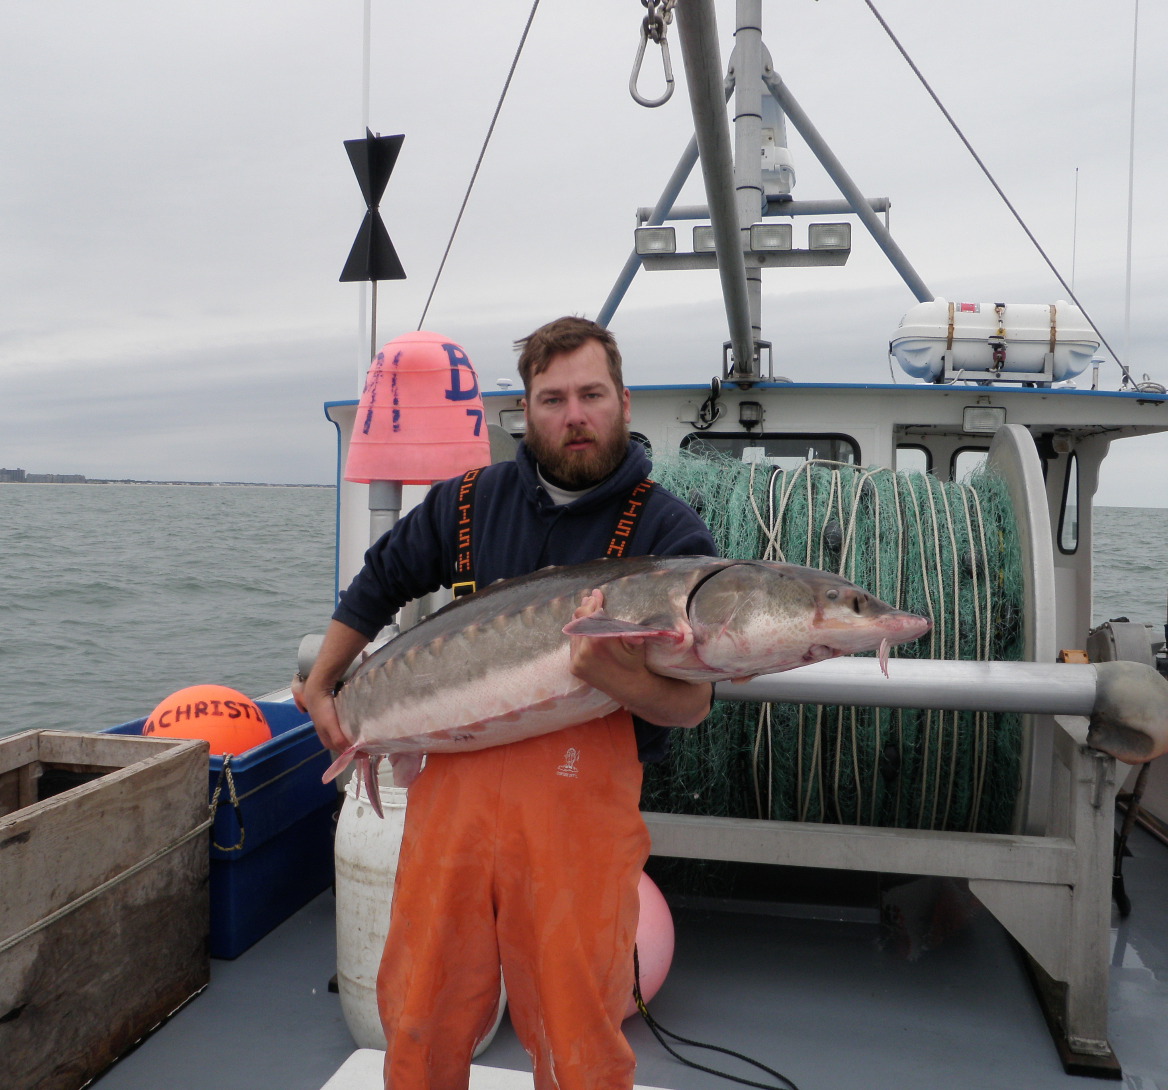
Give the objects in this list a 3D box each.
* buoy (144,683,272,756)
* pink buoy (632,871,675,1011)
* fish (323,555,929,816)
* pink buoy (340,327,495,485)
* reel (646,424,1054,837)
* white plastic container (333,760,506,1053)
[{"bbox_3d":[-1.322,0.726,4.130,0.470,0.480,0.470,2,2,9],"label":"buoy"},{"bbox_3d":[0.015,1.131,3.381,0.480,0.480,0.480,2,2,9],"label":"pink buoy"},{"bbox_3d":[0.061,0.173,1.820,0.970,0.290,0.250,-8,-11,5],"label":"fish"},{"bbox_3d":[-0.538,-0.442,3.800,0.477,0.500,0.477,2,2,9],"label":"pink buoy"},{"bbox_3d":[0.542,0.309,4.238,1.780,1.230,1.230,2,2,9],"label":"reel"},{"bbox_3d":[-0.458,0.996,3.294,0.485,0.735,0.485,2,2,9],"label":"white plastic container"}]

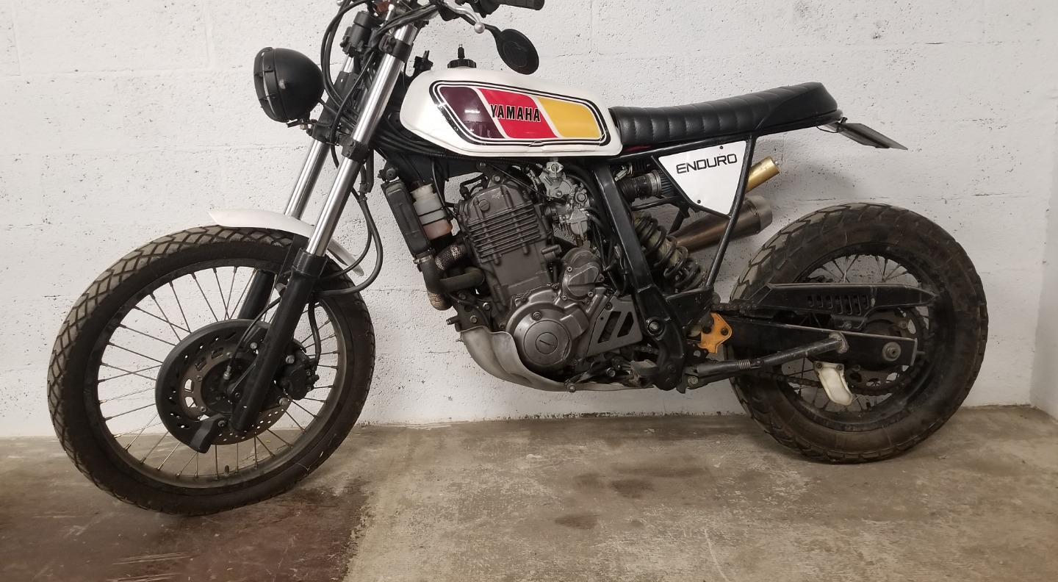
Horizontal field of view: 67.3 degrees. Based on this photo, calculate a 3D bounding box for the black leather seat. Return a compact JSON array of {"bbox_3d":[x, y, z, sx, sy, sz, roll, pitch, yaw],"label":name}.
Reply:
[{"bbox_3d":[0.429,-0.406,1.844,0.525,0.115,0.235,-8,8,-3],"label":"black leather seat"}]

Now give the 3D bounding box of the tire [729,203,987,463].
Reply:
[{"bbox_3d":[0.801,0.108,1.945,0.643,0.643,0.130,-3,8,-3],"label":"tire"}]

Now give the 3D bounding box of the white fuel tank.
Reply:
[{"bbox_3d":[-0.048,-0.403,1.806,0.480,0.205,0.260,-3,8,-4],"label":"white fuel tank"}]

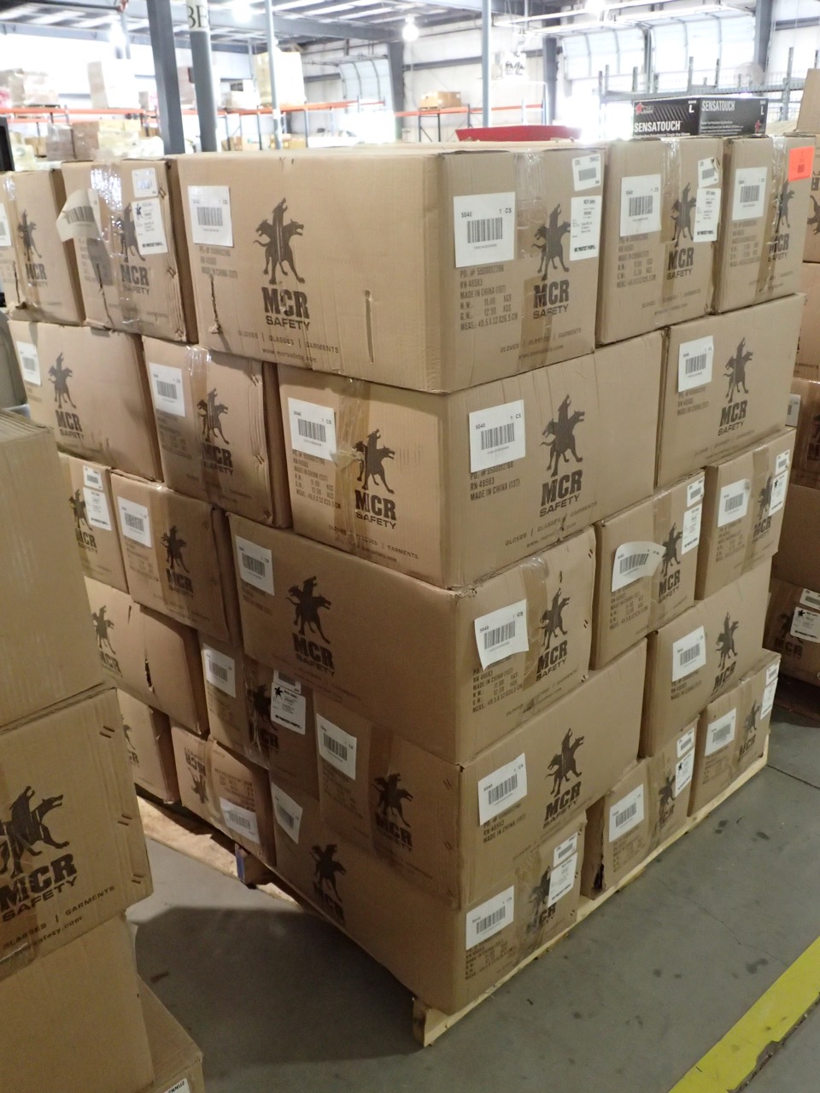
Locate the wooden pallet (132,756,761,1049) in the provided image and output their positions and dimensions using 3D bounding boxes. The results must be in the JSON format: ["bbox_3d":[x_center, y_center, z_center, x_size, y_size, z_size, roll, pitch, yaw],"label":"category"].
[{"bbox_3d":[0.083,0.503,2.360,1.180,0.130,1.090,-21,29,-38],"label":"wooden pallet"}]

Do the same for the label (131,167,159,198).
[{"bbox_3d":[-0.400,-0.549,1.433,0.064,0.039,0.006,17,29,38],"label":"label"}]

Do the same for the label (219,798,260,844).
[{"bbox_3d":[-0.347,0.561,1.940,0.108,0.077,0.005,11,25,42],"label":"label"}]

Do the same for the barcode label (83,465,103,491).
[{"bbox_3d":[-0.627,-0.134,1.876,0.065,0.039,0.005,19,30,41],"label":"barcode label"}]

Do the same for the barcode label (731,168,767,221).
[{"bbox_3d":[0.550,-0.571,1.533,0.102,0.076,0.008,-22,30,-38],"label":"barcode label"}]

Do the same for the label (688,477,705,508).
[{"bbox_3d":[0.506,-0.097,1.677,0.005,0.040,0.059,19,34,41],"label":"label"}]

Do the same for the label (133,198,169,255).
[{"bbox_3d":[-0.411,-0.505,1.496,0.084,0.080,0.005,13,27,43],"label":"label"}]

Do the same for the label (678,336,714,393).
[{"bbox_3d":[0.466,-0.297,1.543,0.105,0.078,0.006,-21,29,-38],"label":"label"}]

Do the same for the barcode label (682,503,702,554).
[{"bbox_3d":[0.490,-0.030,1.647,0.006,0.078,0.067,16,29,37],"label":"barcode label"}]

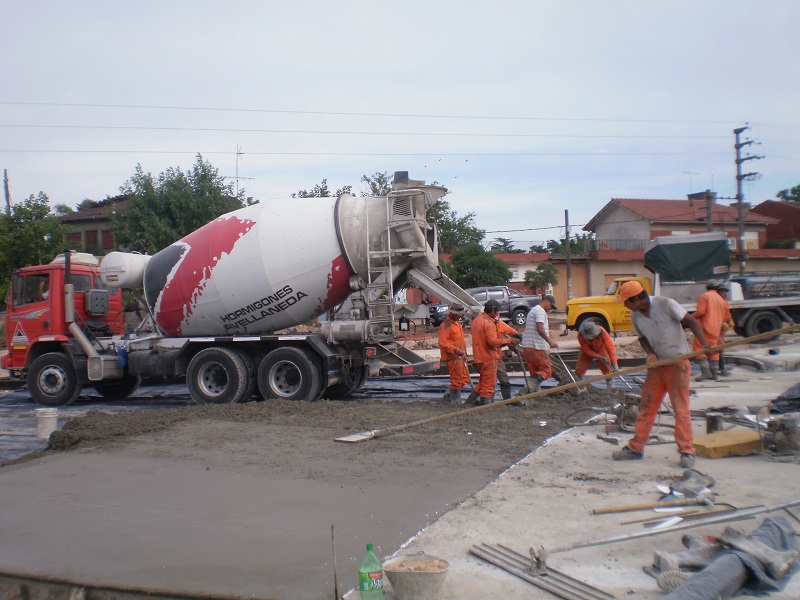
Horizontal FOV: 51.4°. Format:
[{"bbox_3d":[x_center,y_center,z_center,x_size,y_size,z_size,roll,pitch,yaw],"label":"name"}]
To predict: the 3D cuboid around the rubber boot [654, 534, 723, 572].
[{"bbox_3d":[1.560,1.366,4.500,0.360,0.140,0.270,-2,0,-12],"label":"rubber boot"}]

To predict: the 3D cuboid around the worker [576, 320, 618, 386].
[{"bbox_3d":[3.466,0.948,14.600,0.700,1.200,0.800,-2,0,-20],"label":"worker"}]

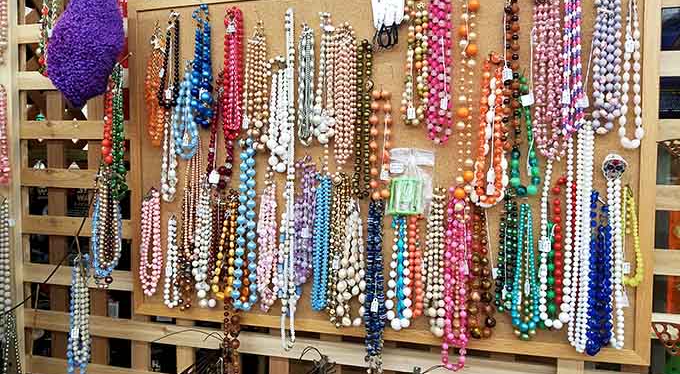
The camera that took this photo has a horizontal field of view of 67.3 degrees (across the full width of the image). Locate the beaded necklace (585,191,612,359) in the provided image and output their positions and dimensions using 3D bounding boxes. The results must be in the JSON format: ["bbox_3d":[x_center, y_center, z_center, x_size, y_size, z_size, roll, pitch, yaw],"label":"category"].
[{"bbox_3d":[0.394,0.132,0.775,0.034,0.255,0.024,1,3,16],"label":"beaded necklace"}]

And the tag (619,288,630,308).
[{"bbox_3d":[0.419,0.164,0.754,0.017,0.029,0.003,1,3,16],"label":"tag"}]

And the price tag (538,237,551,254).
[{"bbox_3d":[0.312,0.088,0.776,0.018,0.025,0.003,1,3,16],"label":"price tag"}]

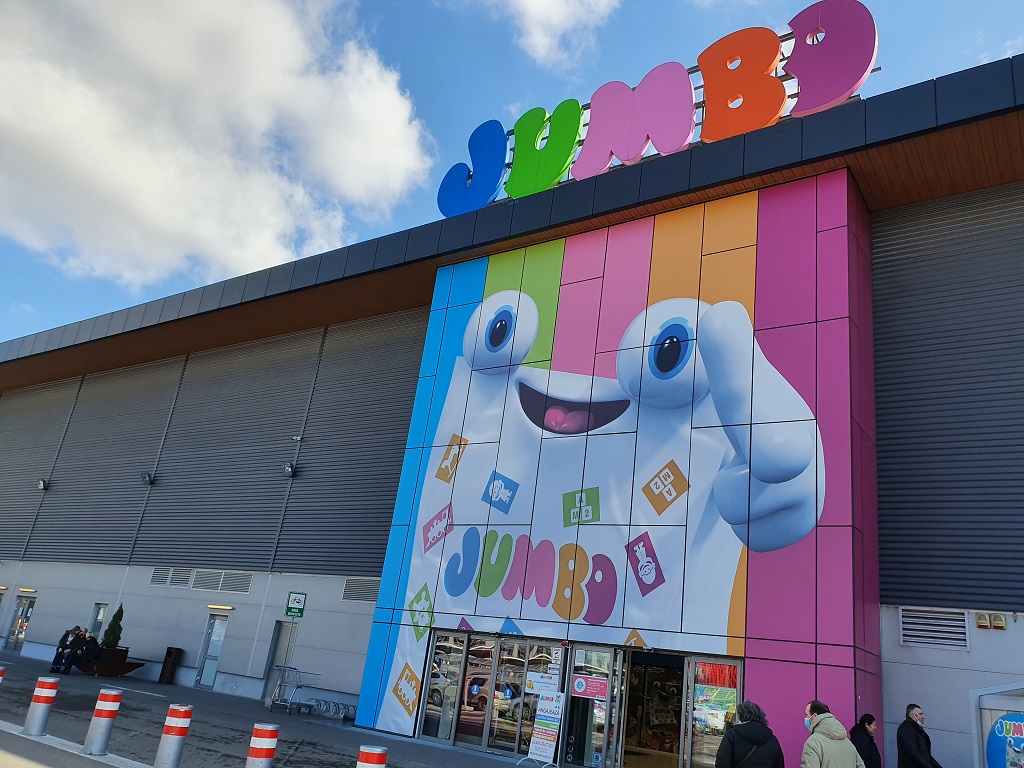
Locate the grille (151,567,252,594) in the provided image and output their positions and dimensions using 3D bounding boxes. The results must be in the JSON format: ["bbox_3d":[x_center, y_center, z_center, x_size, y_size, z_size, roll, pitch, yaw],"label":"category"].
[{"bbox_3d":[-10.658,6.632,26.111,5.692,0.677,0.070,-7,-26,34],"label":"grille"}]

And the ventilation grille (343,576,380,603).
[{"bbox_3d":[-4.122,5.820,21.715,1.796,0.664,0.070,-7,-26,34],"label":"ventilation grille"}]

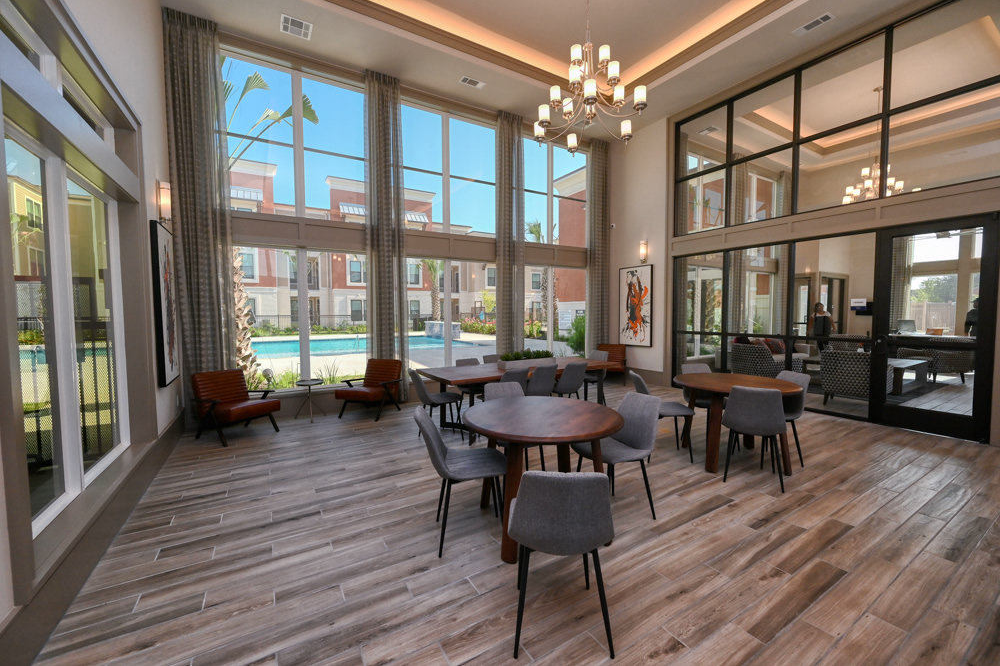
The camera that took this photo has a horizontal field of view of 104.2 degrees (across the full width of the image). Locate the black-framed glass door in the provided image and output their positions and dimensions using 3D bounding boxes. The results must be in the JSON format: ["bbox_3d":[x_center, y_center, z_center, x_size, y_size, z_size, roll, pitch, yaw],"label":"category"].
[{"bbox_3d":[5.031,-0.046,4.573,0.080,2.440,0.930,-2,4,-31],"label":"black-framed glass door"}]

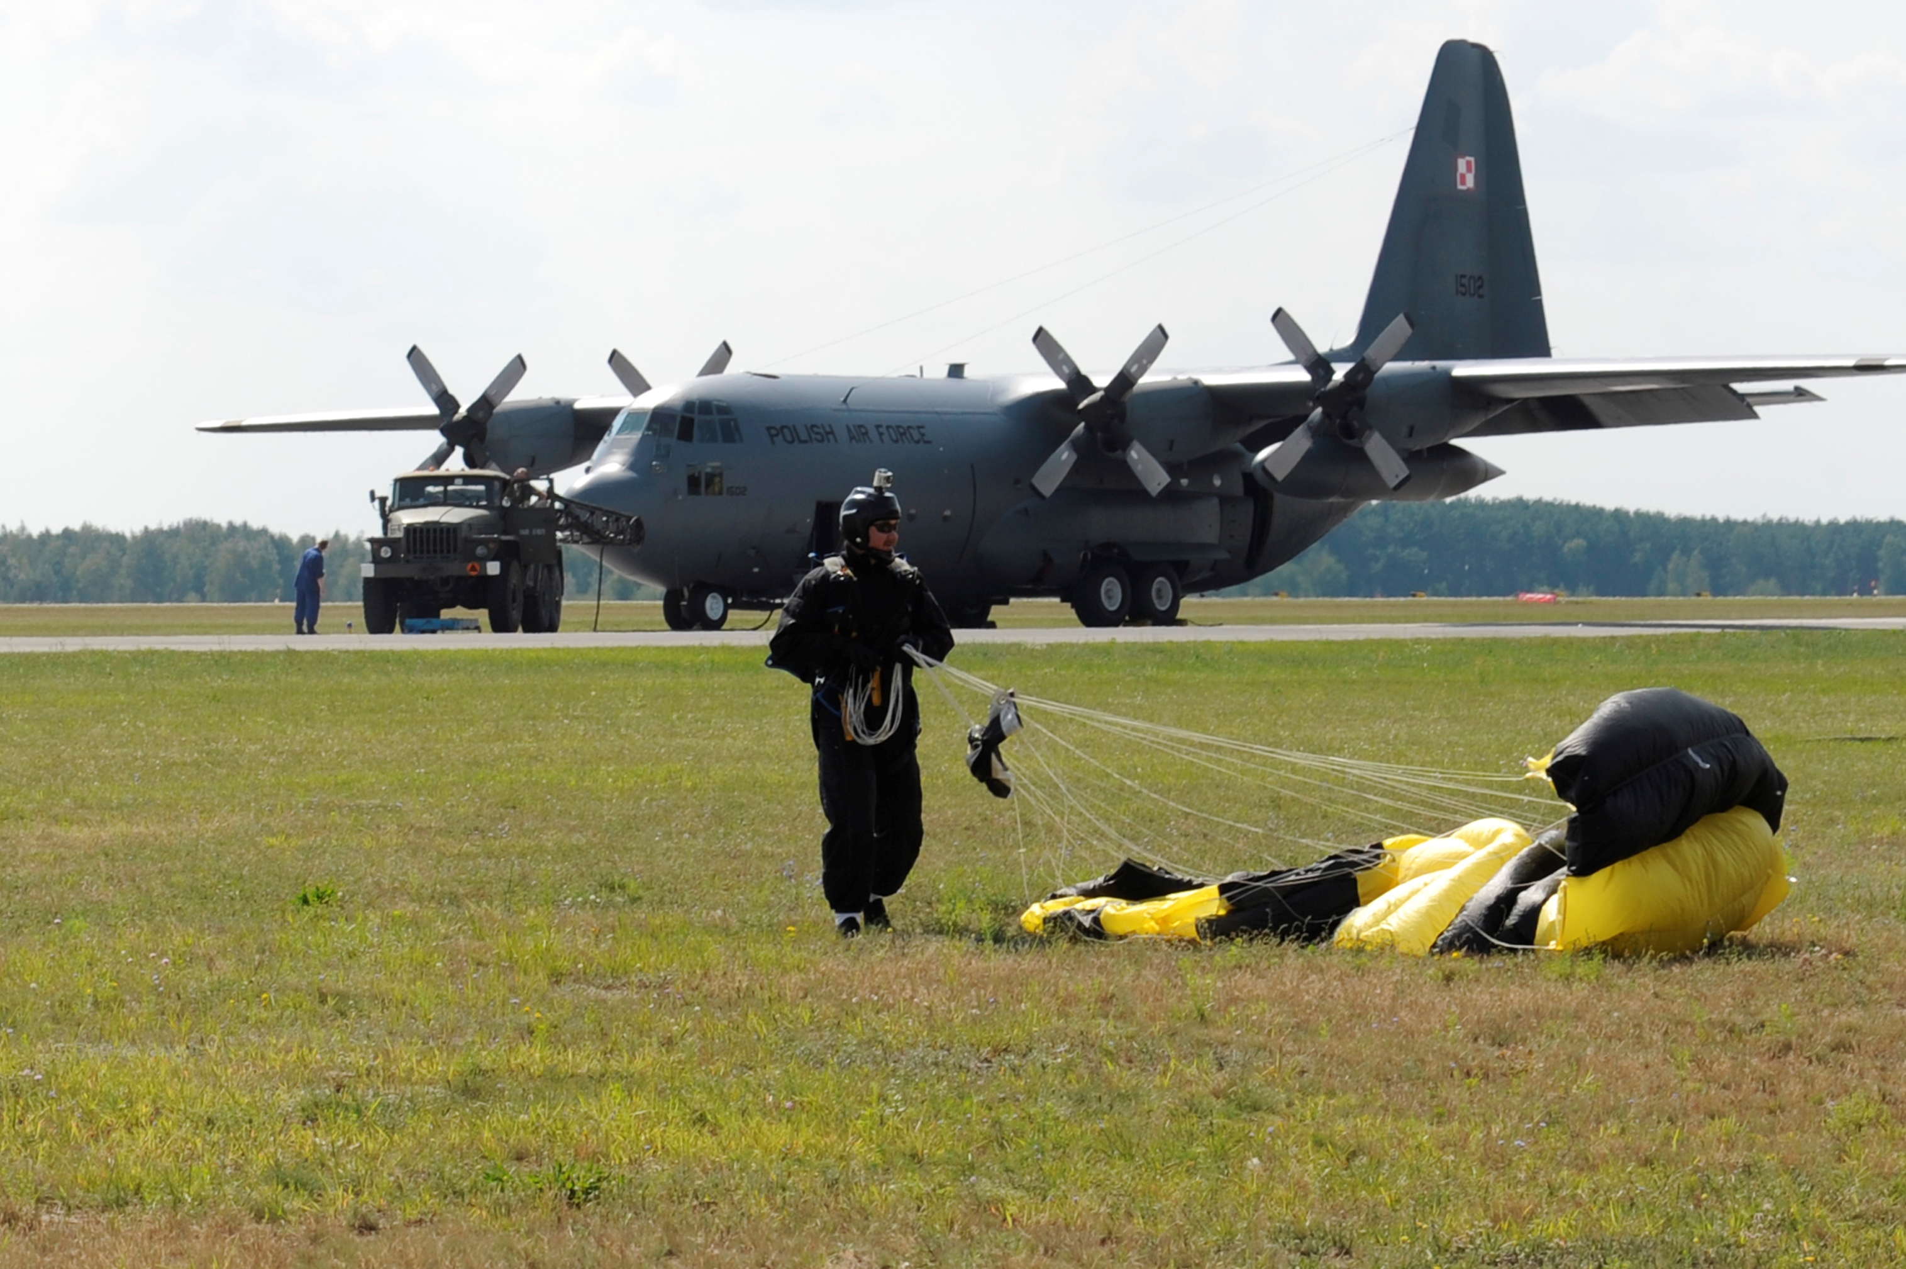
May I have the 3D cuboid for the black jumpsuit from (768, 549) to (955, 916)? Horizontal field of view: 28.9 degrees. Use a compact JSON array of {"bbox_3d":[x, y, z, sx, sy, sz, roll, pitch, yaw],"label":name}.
[{"bbox_3d":[-0.365,0.400,15.000,0.690,1.490,0.460,0,1,-18],"label":"black jumpsuit"}]

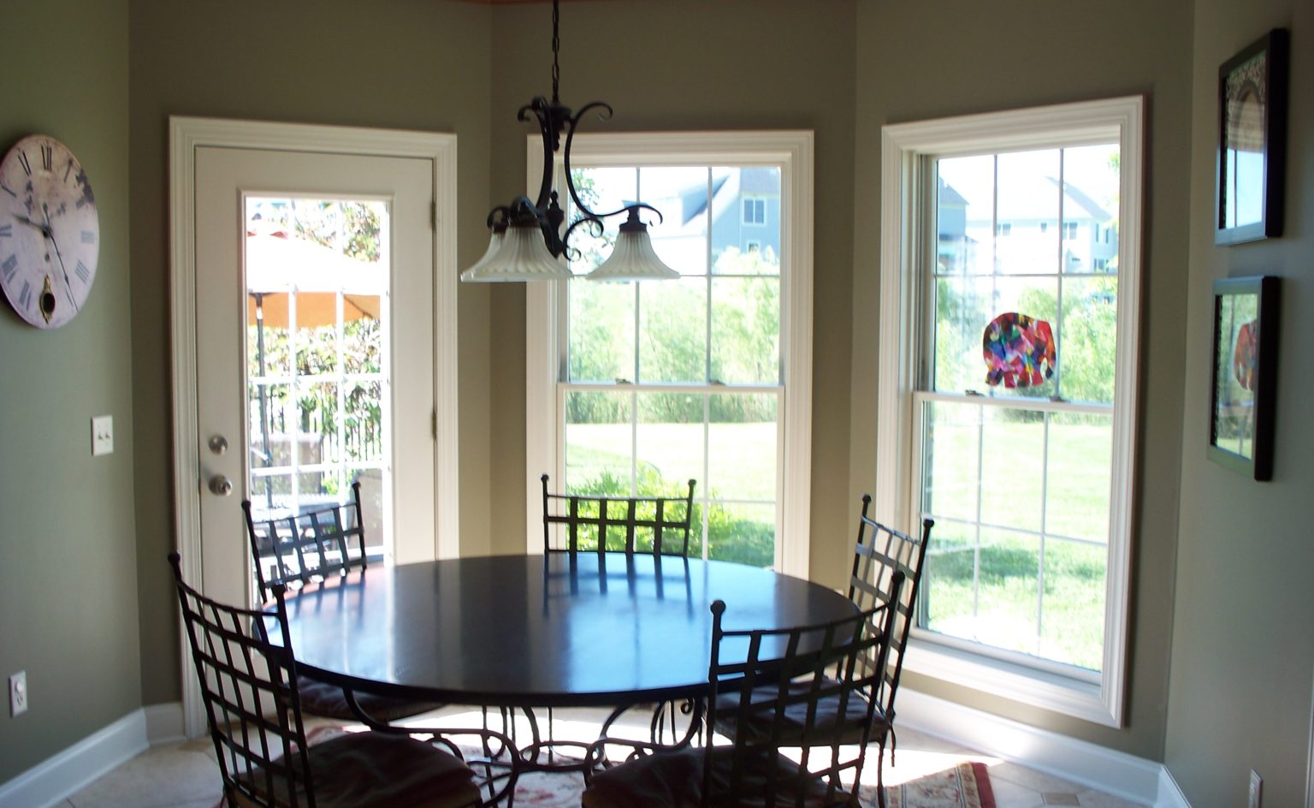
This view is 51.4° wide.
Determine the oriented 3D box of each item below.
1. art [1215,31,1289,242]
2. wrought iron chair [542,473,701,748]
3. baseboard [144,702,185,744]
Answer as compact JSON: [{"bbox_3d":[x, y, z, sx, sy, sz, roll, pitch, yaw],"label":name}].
[{"bbox_3d":[1.379,-0.598,3.171,0.040,0.460,0.450,1,5,8],"label":"art"},{"bbox_3d":[-0.164,0.732,4.090,0.480,0.966,0.540,1,5,10],"label":"wrought iron chair"},{"bbox_3d":[-1.655,1.077,4.606,0.140,0.135,0.018,-3,6,-35],"label":"baseboard"}]

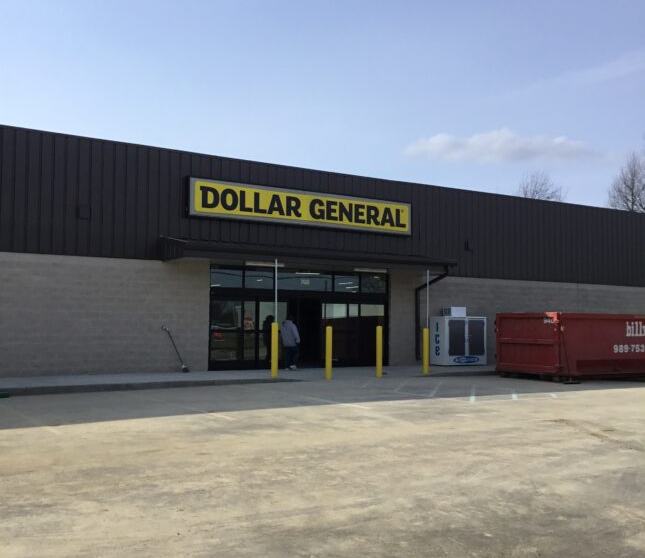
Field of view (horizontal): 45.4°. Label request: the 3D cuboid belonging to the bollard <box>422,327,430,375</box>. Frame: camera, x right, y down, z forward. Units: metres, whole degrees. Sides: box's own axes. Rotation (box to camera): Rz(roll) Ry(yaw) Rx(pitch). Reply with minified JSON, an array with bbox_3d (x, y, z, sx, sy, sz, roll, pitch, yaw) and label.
[{"bbox_3d":[3.048,2.126,22.677,0.173,1.340,0.173,3,-4,-33],"label":"bollard"}]

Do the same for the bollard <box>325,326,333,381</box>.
[{"bbox_3d":[0.177,2.002,20.823,0.173,1.440,0.173,3,-4,-33],"label":"bollard"}]

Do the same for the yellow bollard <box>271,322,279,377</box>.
[{"bbox_3d":[-1.228,1.833,19.922,0.173,1.400,0.173,1,-3,0],"label":"yellow bollard"}]

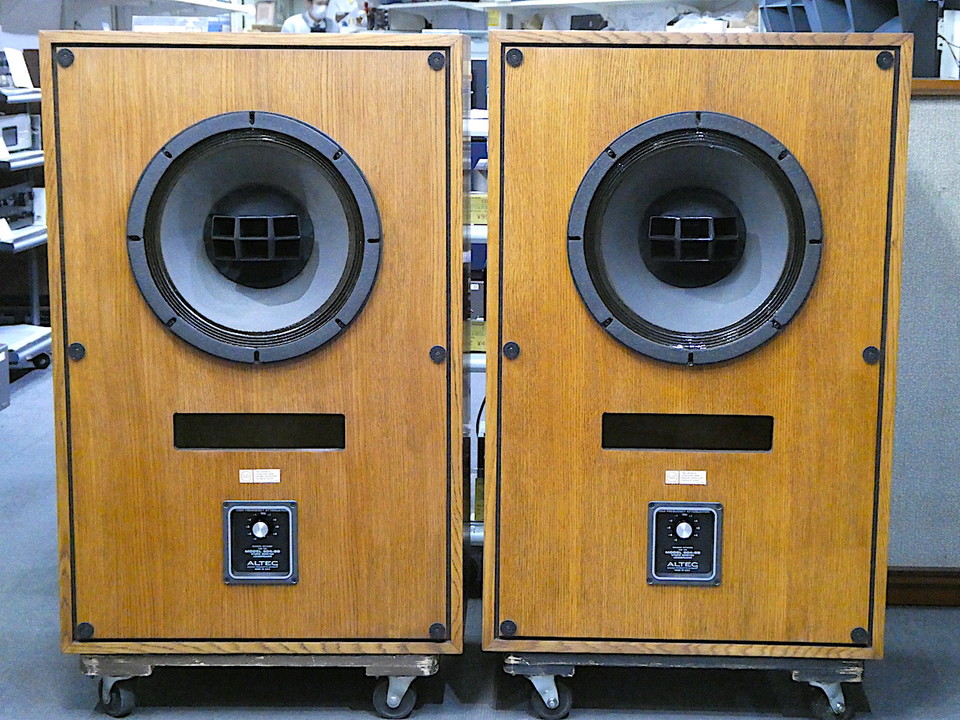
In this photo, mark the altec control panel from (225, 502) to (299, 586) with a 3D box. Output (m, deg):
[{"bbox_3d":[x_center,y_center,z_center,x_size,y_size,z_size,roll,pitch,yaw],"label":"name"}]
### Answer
[{"bbox_3d":[-0.361,0.300,2.777,0.122,0.138,0.030,0,9,-1],"label":"altec control panel"}]

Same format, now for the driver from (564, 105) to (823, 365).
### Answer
[{"bbox_3d":[0.346,-0.206,2.763,0.405,0.405,0.160,1,9,3],"label":"driver"}]

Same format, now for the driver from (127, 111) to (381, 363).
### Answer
[{"bbox_3d":[-0.362,-0.208,2.765,0.405,0.405,0.160,0,9,-1],"label":"driver"}]

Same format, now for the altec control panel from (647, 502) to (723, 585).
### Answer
[{"bbox_3d":[0.336,0.302,2.774,0.122,0.138,0.030,1,9,3],"label":"altec control panel"}]

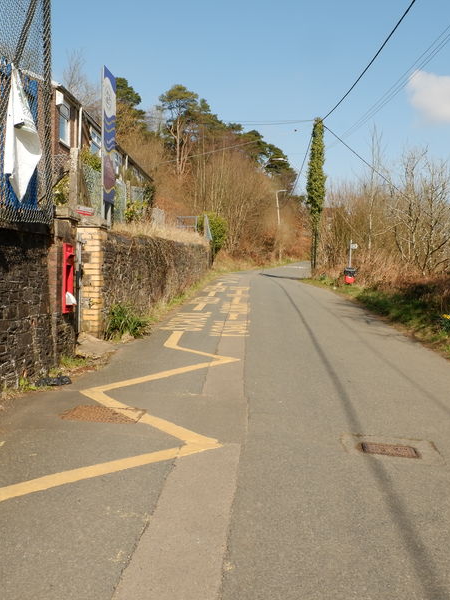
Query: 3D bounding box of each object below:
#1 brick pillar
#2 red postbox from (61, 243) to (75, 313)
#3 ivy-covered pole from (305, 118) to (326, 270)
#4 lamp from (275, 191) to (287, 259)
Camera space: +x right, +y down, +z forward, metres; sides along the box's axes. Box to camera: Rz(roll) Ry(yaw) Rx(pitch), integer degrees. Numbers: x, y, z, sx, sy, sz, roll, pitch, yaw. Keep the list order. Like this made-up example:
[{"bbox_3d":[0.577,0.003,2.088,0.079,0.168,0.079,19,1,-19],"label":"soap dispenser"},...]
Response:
[{"bbox_3d":[-1.940,-0.275,8.750,0.340,1.620,0.380,1,3,3],"label":"brick pillar"},{"bbox_3d":[-1.890,-0.257,7.130,0.170,0.820,0.340,1,3,3],"label":"red postbox"},{"bbox_3d":[4.850,-5.500,32.000,1.000,8.200,1.000,1,3,-3],"label":"ivy-covered pole"},{"bbox_3d":[4.600,-6.170,49.000,1.050,5.900,0.300,3,3,30],"label":"lamp"}]

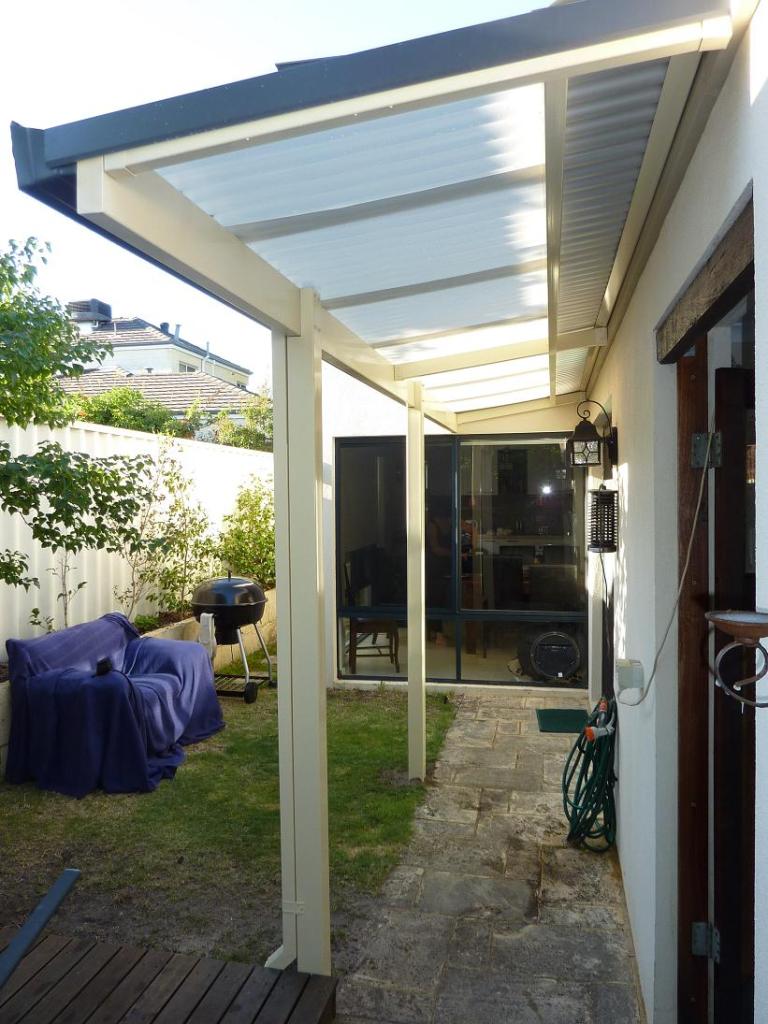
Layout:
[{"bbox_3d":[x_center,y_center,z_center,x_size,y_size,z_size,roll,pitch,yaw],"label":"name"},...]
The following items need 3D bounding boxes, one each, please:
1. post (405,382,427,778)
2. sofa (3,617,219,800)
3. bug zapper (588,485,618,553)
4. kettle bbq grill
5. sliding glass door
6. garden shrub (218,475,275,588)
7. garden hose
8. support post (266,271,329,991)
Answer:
[{"bbox_3d":[0.191,0.407,4.319,0.090,2.300,0.090,0,2,13],"label":"post"},{"bbox_3d":[-1.592,1.103,4.607,0.840,0.810,1.180,0,2,13],"label":"sofa"},{"bbox_3d":[0.940,0.030,3.184,0.135,0.285,0.135,0,2,13],"label":"bug zapper"},{"bbox_3d":[-1.238,0.972,6.062,0.620,0.990,0.600,0,2,13],"label":"kettle bbq grill"},{"bbox_3d":[0.624,0.404,6.247,2.110,2.095,0.110,0,2,13],"label":"sliding glass door"},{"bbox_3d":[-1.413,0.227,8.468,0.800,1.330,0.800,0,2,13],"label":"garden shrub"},{"bbox_3d":[0.963,1.216,3.479,0.240,0.690,0.300,0,2,13],"label":"garden hose"},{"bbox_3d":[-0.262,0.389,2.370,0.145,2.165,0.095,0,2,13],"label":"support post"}]

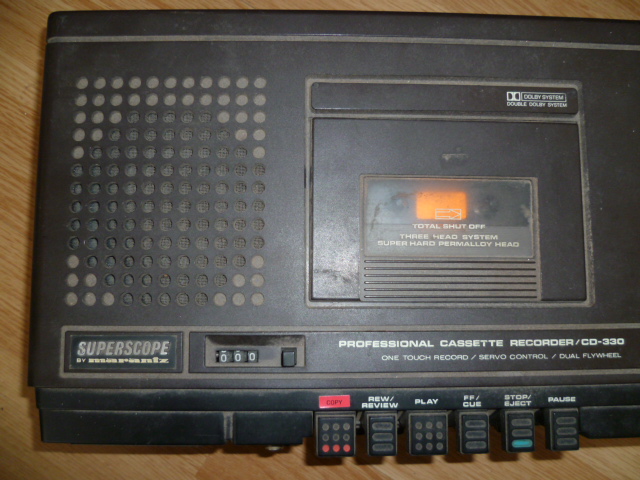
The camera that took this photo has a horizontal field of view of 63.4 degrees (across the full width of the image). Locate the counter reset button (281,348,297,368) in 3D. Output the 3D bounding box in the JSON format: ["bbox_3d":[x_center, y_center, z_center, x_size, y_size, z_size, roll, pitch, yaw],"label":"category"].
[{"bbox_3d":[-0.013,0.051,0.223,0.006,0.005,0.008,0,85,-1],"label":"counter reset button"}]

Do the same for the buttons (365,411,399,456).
[{"bbox_3d":[0.027,0.085,0.228,0.013,0.008,0.019,0,85,-1],"label":"buttons"}]

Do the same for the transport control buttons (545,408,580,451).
[{"bbox_3d":[0.107,0.083,0.230,0.014,0.008,0.018,0,85,-1],"label":"transport control buttons"}]

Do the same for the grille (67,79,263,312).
[{"bbox_3d":[-0.066,-0.022,0.227,0.087,0.005,0.102,0,85,-1],"label":"grille"}]

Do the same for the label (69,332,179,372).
[{"bbox_3d":[-0.082,0.048,0.219,0.049,0.002,0.017,0,85,-1],"label":"label"}]

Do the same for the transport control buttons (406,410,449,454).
[{"bbox_3d":[0.047,0.084,0.229,0.018,0.008,0.018,0,85,-1],"label":"transport control buttons"}]

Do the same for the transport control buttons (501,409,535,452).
[{"bbox_3d":[0.087,0.084,0.230,0.014,0.008,0.018,0,85,-1],"label":"transport control buttons"}]

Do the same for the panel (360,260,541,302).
[{"bbox_3d":[0.057,0.018,0.223,0.078,0.003,0.018,0,85,-1],"label":"panel"}]

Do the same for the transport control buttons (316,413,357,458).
[{"bbox_3d":[0.007,0.085,0.228,0.018,0.008,0.019,0,85,-1],"label":"transport control buttons"}]

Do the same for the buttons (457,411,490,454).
[{"bbox_3d":[0.067,0.084,0.229,0.014,0.008,0.019,0,85,-1],"label":"buttons"}]

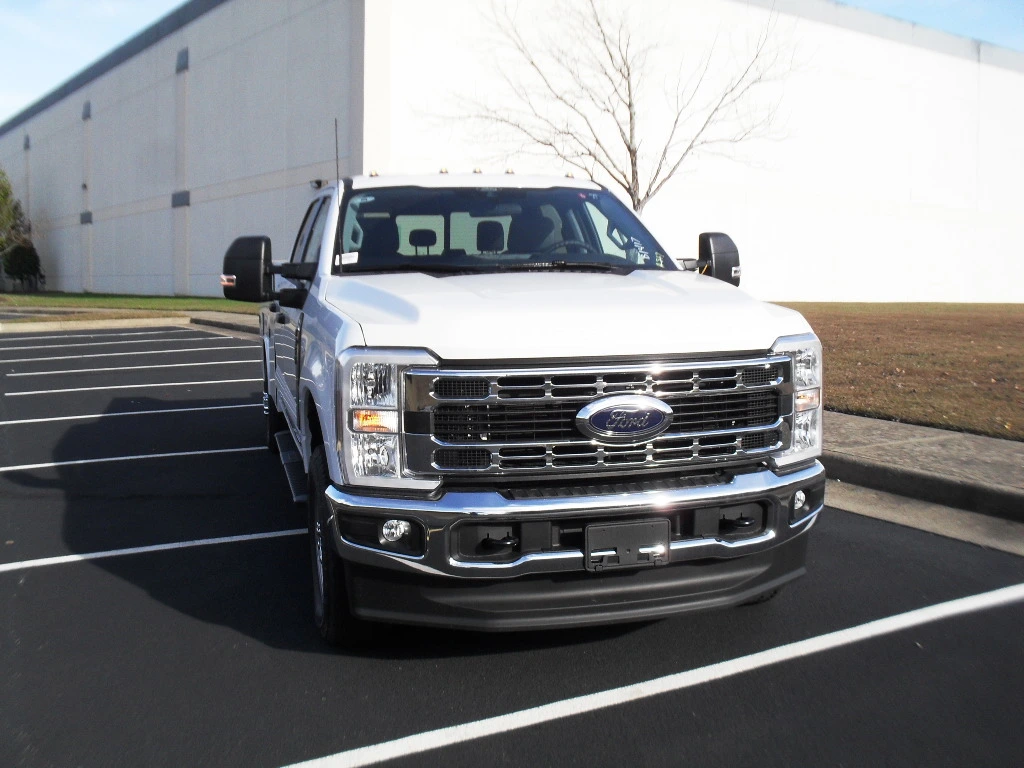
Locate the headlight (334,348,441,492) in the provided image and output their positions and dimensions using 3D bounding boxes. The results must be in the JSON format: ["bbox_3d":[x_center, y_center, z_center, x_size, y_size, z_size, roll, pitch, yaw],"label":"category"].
[{"bbox_3d":[-0.434,0.103,3.600,0.335,0.485,0.290,-2,9,-15],"label":"headlight"}]

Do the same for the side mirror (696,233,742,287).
[{"bbox_3d":[1.114,-0.647,5.541,0.242,0.317,0.190,-2,9,-15],"label":"side mirror"}]

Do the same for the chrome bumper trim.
[{"bbox_3d":[0.347,0.466,3.785,1.970,0.300,0.455,-2,9,-15],"label":"chrome bumper trim"}]

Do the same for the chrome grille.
[{"bbox_3d":[0.366,0.106,3.656,1.460,0.410,0.210,-2,9,-15],"label":"chrome grille"}]

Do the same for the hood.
[{"bbox_3d":[0.189,-0.331,4.270,1.860,0.265,1.420,-2,9,-15],"label":"hood"}]

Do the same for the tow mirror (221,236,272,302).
[{"bbox_3d":[-1.263,-0.547,4.924,0.240,0.310,0.190,-2,9,-15],"label":"tow mirror"}]

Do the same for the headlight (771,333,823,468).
[{"bbox_3d":[1.090,0.042,3.995,0.335,0.485,0.290,-2,9,-15],"label":"headlight"}]

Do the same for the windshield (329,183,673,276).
[{"bbox_3d":[-0.048,-0.755,5.117,1.730,0.465,0.860,-2,9,-15],"label":"windshield"}]

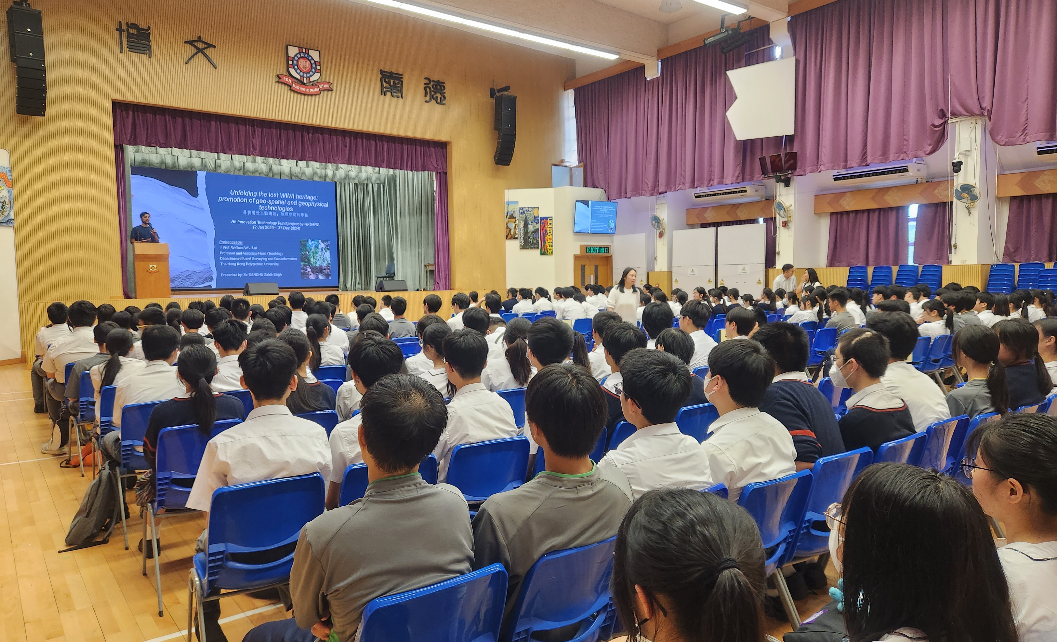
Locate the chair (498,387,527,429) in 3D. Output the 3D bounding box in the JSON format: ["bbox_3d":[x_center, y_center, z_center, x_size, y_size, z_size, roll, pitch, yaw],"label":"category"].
[{"bbox_3d":[-0.220,0.793,4.334,0.440,0.810,0.500,-3,4,-36],"label":"chair"}]

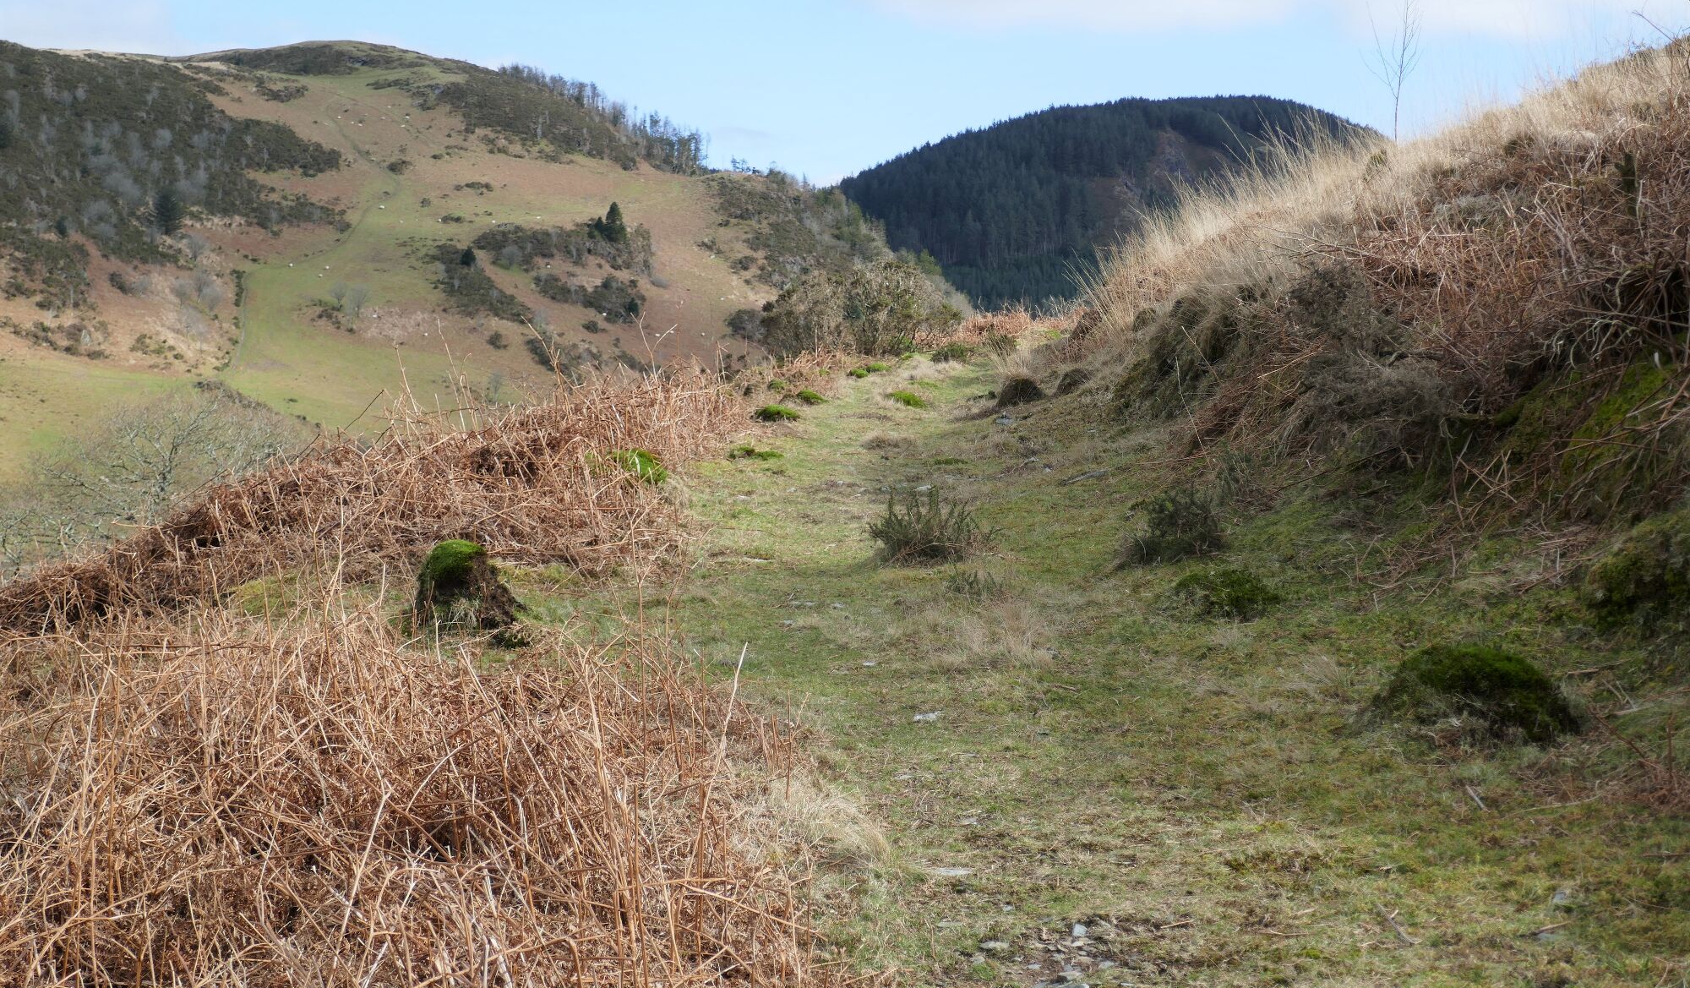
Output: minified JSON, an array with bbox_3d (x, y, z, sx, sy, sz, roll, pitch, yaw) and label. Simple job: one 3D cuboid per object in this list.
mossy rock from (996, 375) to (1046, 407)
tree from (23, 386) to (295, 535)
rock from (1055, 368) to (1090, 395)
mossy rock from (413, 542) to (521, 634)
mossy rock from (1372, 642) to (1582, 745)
[{"bbox_3d":[2.215,-1.287,29.500,0.630,0.400,0.580,0,3,0],"label":"mossy rock"},{"bbox_3d":[-15.934,-0.248,55.000,6.300,4.900,6.000,0,3,0],"label":"tree"},{"bbox_3d":[3.114,-1.531,32.000,0.500,0.380,0.500,0,3,0],"label":"rock"},{"bbox_3d":[-1.705,0.424,10.600,0.470,0.430,0.440,0,3,0],"label":"mossy rock"},{"bbox_3d":[2.127,0.671,7.900,0.690,0.310,0.570,0,3,0],"label":"mossy rock"}]

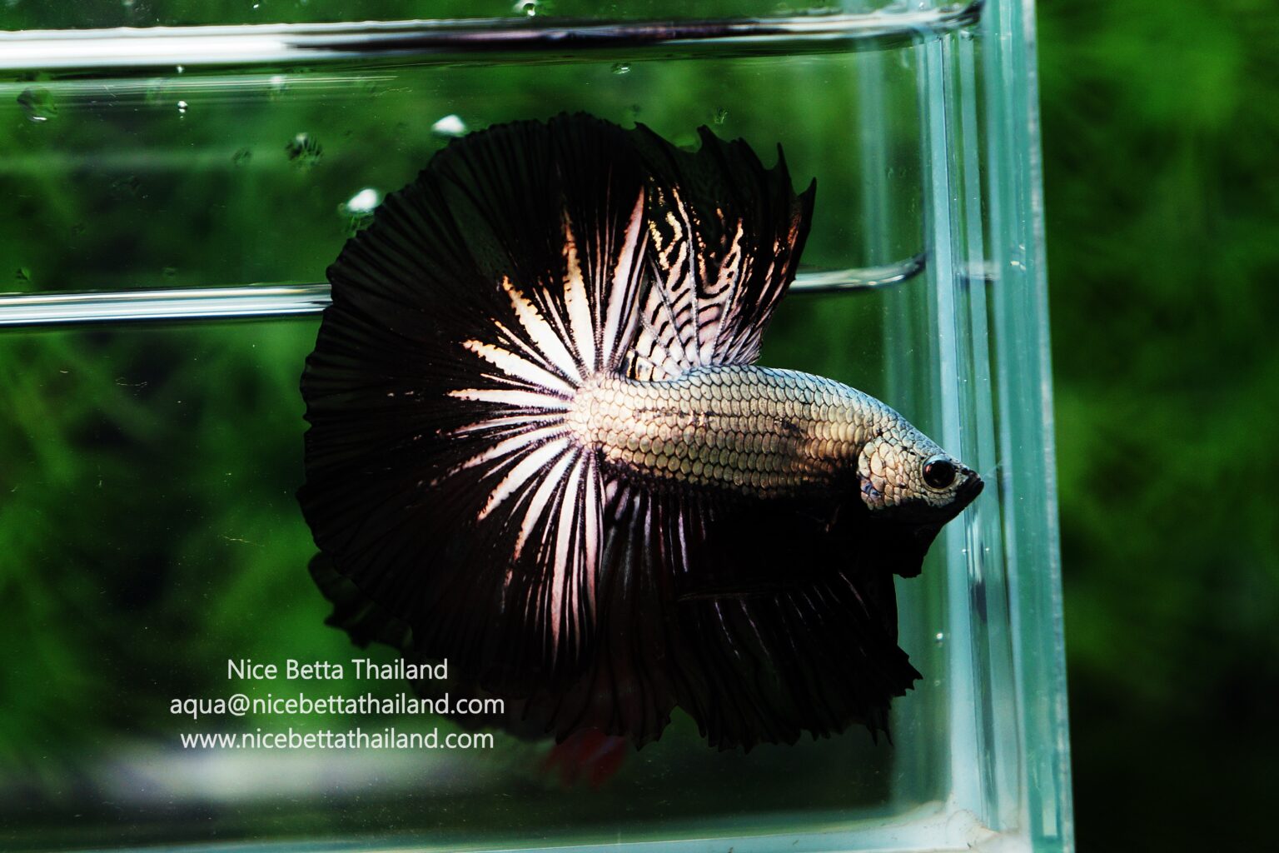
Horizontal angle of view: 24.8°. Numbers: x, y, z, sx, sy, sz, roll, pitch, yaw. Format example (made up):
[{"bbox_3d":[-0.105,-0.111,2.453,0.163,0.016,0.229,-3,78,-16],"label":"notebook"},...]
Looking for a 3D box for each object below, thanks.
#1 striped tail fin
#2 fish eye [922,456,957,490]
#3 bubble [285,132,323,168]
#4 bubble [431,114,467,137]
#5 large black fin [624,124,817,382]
[{"bbox_3d":[-0.017,-0.003,0.306,0.037,0.060,0.011,-2,-6,0],"label":"striped tail fin"},{"bbox_3d":[0.031,0.005,0.304,0.004,0.004,0.003,-1,-6,-7],"label":"fish eye"},{"bbox_3d":[-0.037,-0.030,0.317,0.004,0.004,0.004,-2,-6,0],"label":"bubble"},{"bbox_3d":[-0.020,-0.032,0.312,0.004,0.002,0.003,-2,-6,0],"label":"bubble"},{"bbox_3d":[0.008,-0.018,0.305,0.020,0.027,0.006,-2,-6,0],"label":"large black fin"}]

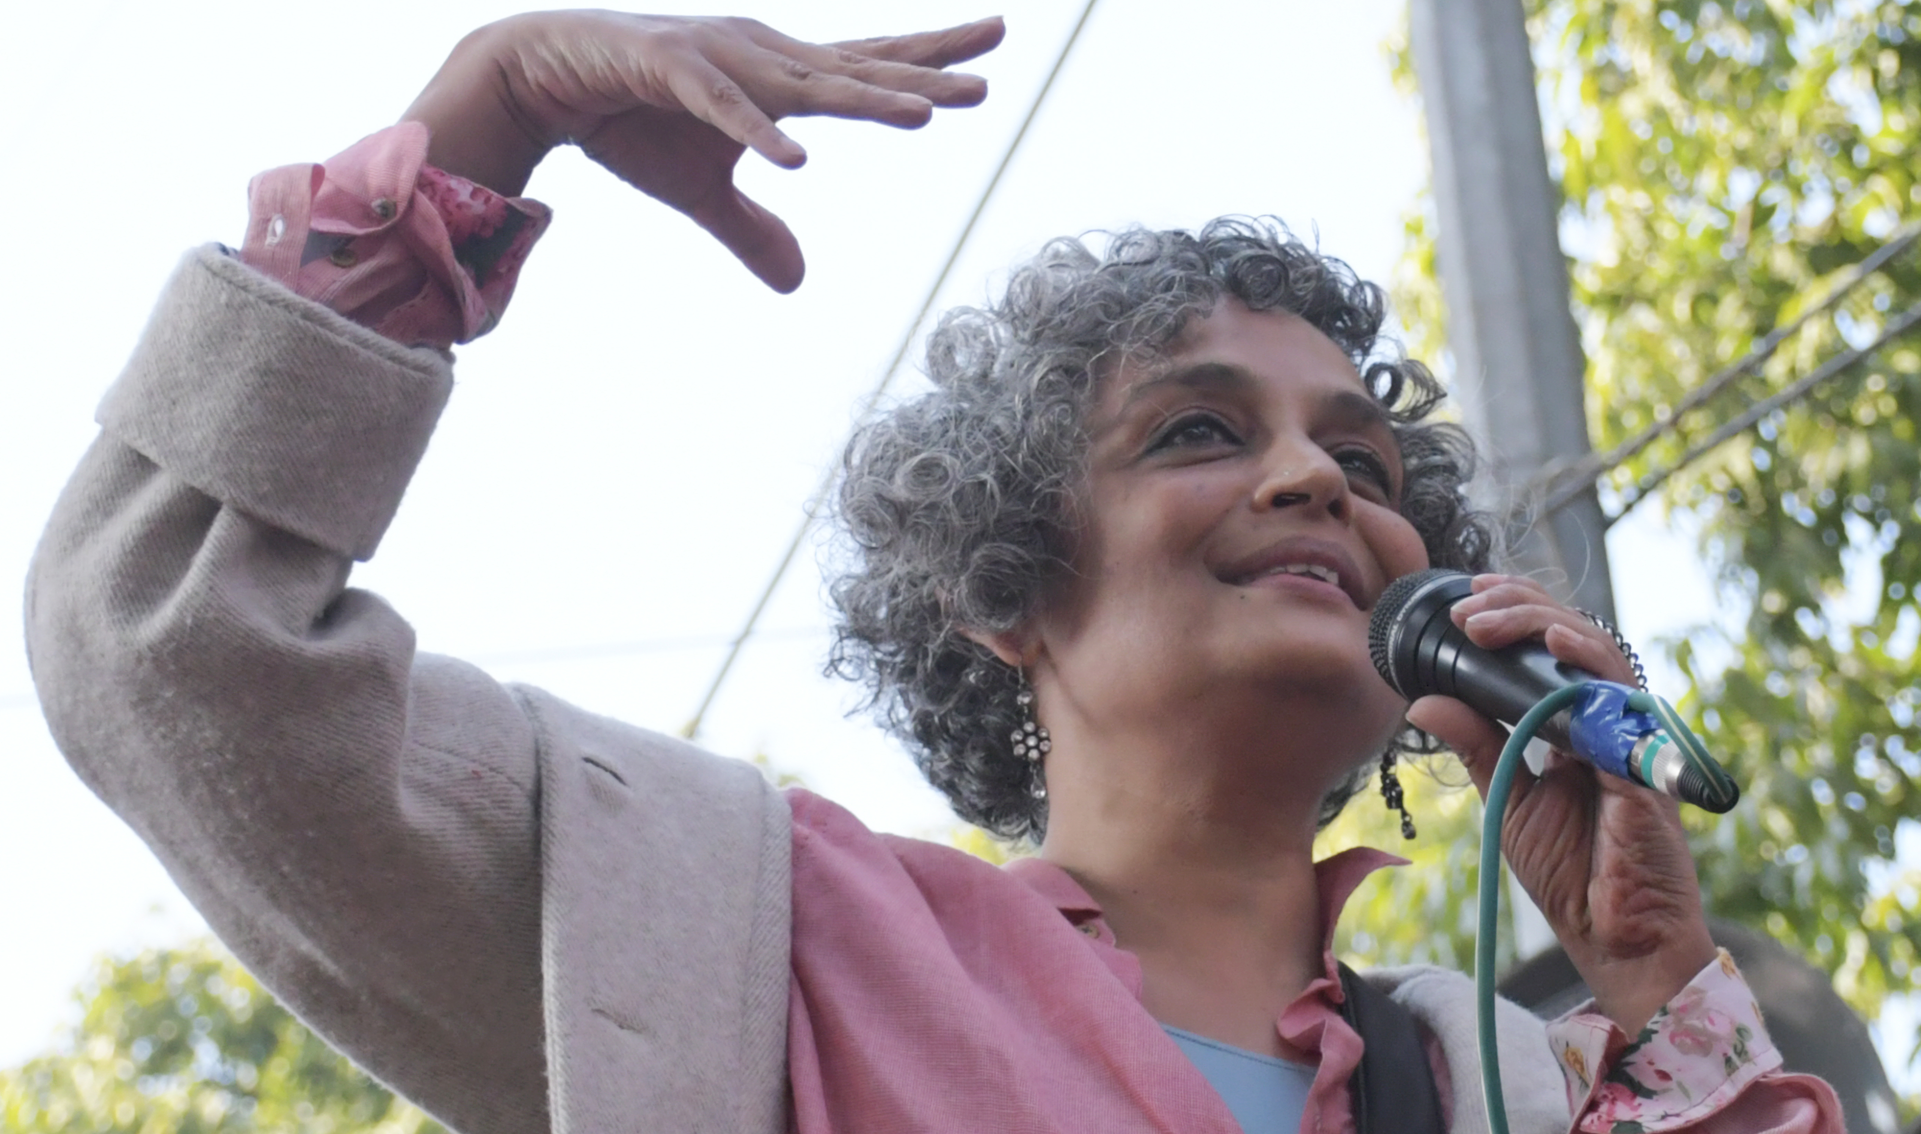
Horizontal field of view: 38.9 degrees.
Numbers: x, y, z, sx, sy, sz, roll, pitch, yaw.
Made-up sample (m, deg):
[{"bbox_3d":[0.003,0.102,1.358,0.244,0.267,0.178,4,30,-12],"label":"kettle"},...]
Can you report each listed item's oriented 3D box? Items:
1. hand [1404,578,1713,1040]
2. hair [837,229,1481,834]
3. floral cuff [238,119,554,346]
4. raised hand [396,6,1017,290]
[{"bbox_3d":[0.220,0.087,0.995,0.105,0.160,0.095,-18,-13,24],"label":"hand"},{"bbox_3d":[0.078,-0.015,1.070,0.260,0.245,0.250,12,-30,-25],"label":"hair"},{"bbox_3d":[-0.204,-0.118,0.980,0.100,0.080,0.090,33,-9,-39],"label":"floral cuff"},{"bbox_3d":[-0.093,-0.149,0.970,0.205,0.100,0.100,4,-8,6],"label":"raised hand"}]

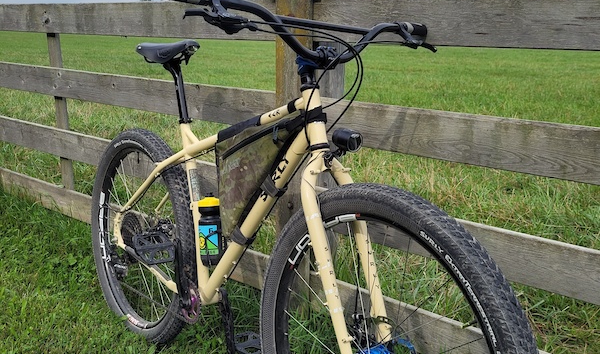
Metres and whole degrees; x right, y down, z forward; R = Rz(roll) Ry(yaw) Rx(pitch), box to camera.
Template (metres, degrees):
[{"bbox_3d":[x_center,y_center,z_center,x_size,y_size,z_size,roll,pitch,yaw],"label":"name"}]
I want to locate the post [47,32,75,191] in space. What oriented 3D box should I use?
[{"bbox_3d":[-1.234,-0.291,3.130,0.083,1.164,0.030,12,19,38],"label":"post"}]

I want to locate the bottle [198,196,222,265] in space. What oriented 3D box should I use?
[{"bbox_3d":[-0.257,0.154,1.741,0.073,0.200,0.073,-4,-4,-39],"label":"bottle"}]

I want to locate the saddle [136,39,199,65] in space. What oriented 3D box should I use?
[{"bbox_3d":[-0.382,-0.382,1.849,0.155,0.085,0.275,-4,14,-39],"label":"saddle"}]

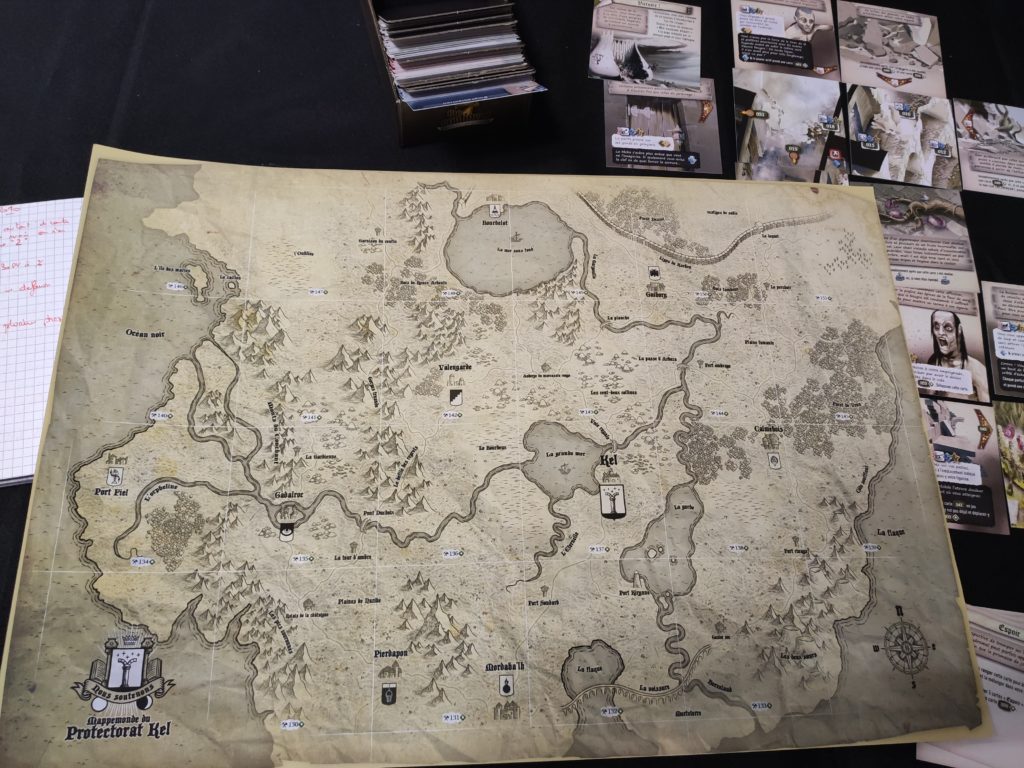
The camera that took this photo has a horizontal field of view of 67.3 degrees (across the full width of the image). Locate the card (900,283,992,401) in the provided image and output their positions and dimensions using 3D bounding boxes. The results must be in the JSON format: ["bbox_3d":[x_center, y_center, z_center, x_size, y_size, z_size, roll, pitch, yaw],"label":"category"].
[{"bbox_3d":[0.264,-0.030,0.492,0.080,0.001,0.080,8,69,-3],"label":"card"}]

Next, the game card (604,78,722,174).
[{"bbox_3d":[0.104,-0.182,0.533,0.080,0.001,0.080,3,70,-4],"label":"game card"}]

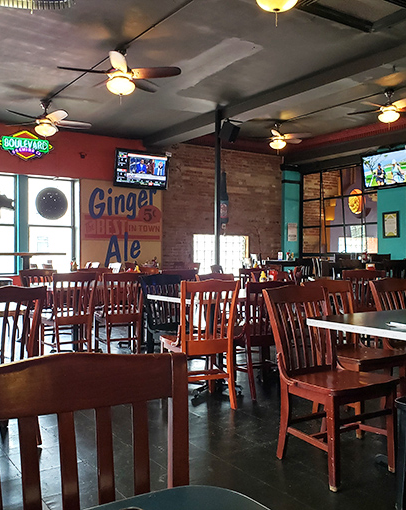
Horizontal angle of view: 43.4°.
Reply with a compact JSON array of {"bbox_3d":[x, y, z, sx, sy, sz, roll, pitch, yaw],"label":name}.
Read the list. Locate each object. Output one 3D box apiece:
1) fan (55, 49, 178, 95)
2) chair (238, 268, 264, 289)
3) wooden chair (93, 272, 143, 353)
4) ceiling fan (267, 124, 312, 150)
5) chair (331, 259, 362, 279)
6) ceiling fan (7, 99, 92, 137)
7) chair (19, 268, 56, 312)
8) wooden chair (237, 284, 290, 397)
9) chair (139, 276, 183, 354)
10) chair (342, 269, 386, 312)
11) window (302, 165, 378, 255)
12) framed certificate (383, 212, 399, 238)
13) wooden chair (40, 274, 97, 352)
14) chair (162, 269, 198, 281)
[{"bbox_3d":[-0.876,-1.942,5.420,1.270,0.500,1.270,0,0,-32],"label":"fan"},{"bbox_3d":[0.600,0.625,6.450,0.440,0.890,0.510,0,0,-24],"label":"chair"},{"bbox_3d":[-0.860,0.626,5.290,0.450,0.893,0.530,0,0,-27],"label":"wooden chair"},{"bbox_3d":[1.307,-2.070,8.900,1.280,0.480,1.280,0,0,0],"label":"ceiling fan"},{"bbox_3d":[1.930,0.520,6.330,0.440,0.900,0.510,0,0,-30],"label":"chair"},{"bbox_3d":[-2.213,-1.940,7.200,1.280,0.540,1.280,0,0,0],"label":"ceiling fan"},{"bbox_3d":[-1.735,0.625,5.660,0.440,0.890,0.510,0,0,-38],"label":"chair"},{"bbox_3d":[0.528,0.615,3.940,0.440,0.900,0.550,0,0,-16],"label":"wooden chair"},{"bbox_3d":[-0.240,0.630,4.350,0.450,0.893,0.530,0,0,-30],"label":"chair"},{"bbox_3d":[1.670,0.615,5.600,0.450,0.900,0.540,0,0,-6],"label":"chair"},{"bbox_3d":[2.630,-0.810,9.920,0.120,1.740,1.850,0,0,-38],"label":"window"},{"bbox_3d":[3.617,-0.572,9.800,0.030,0.480,0.335,0,0,-38],"label":"framed certificate"},{"bbox_3d":[-1.350,0.625,5.120,0.450,0.893,0.530,0,0,-31],"label":"wooden chair"},{"bbox_3d":[-0.360,0.625,5.850,0.450,0.893,0.530,0,0,-28],"label":"chair"}]

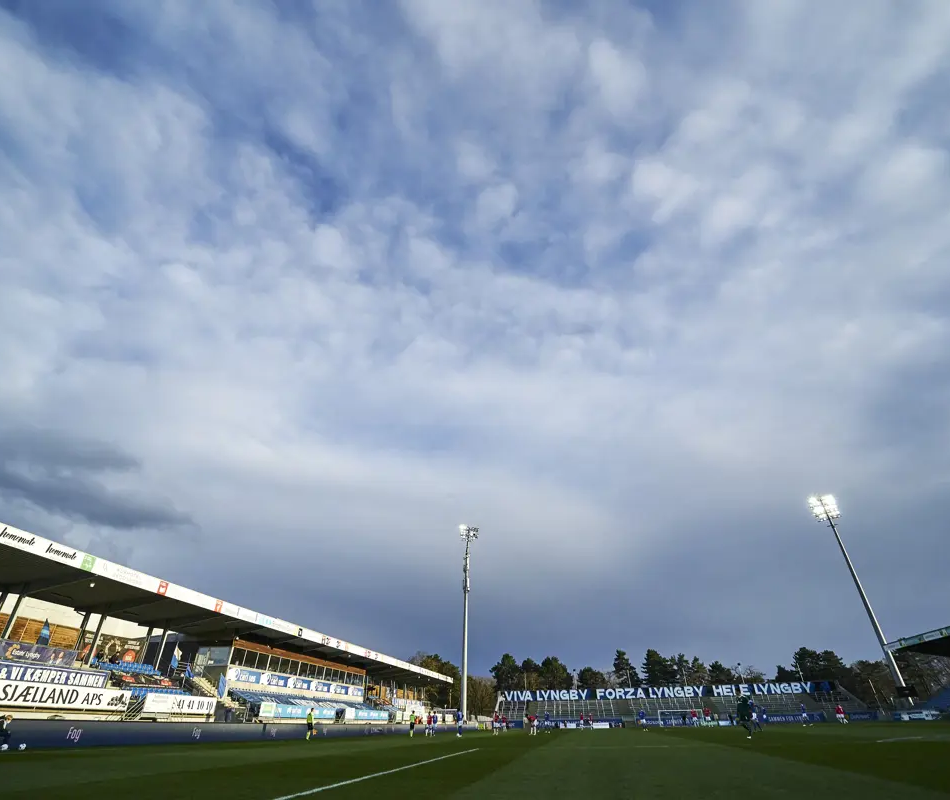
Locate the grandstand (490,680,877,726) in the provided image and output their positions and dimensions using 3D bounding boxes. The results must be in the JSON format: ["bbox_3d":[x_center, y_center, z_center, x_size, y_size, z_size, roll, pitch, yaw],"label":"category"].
[{"bbox_3d":[39.418,62.874,96.155,69.800,7.000,9.500,-7,-35,9],"label":"grandstand"}]

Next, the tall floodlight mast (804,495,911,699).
[{"bbox_3d":[78.459,39.487,94.015,5.200,41.900,2.000,-30,-44,35],"label":"tall floodlight mast"}]

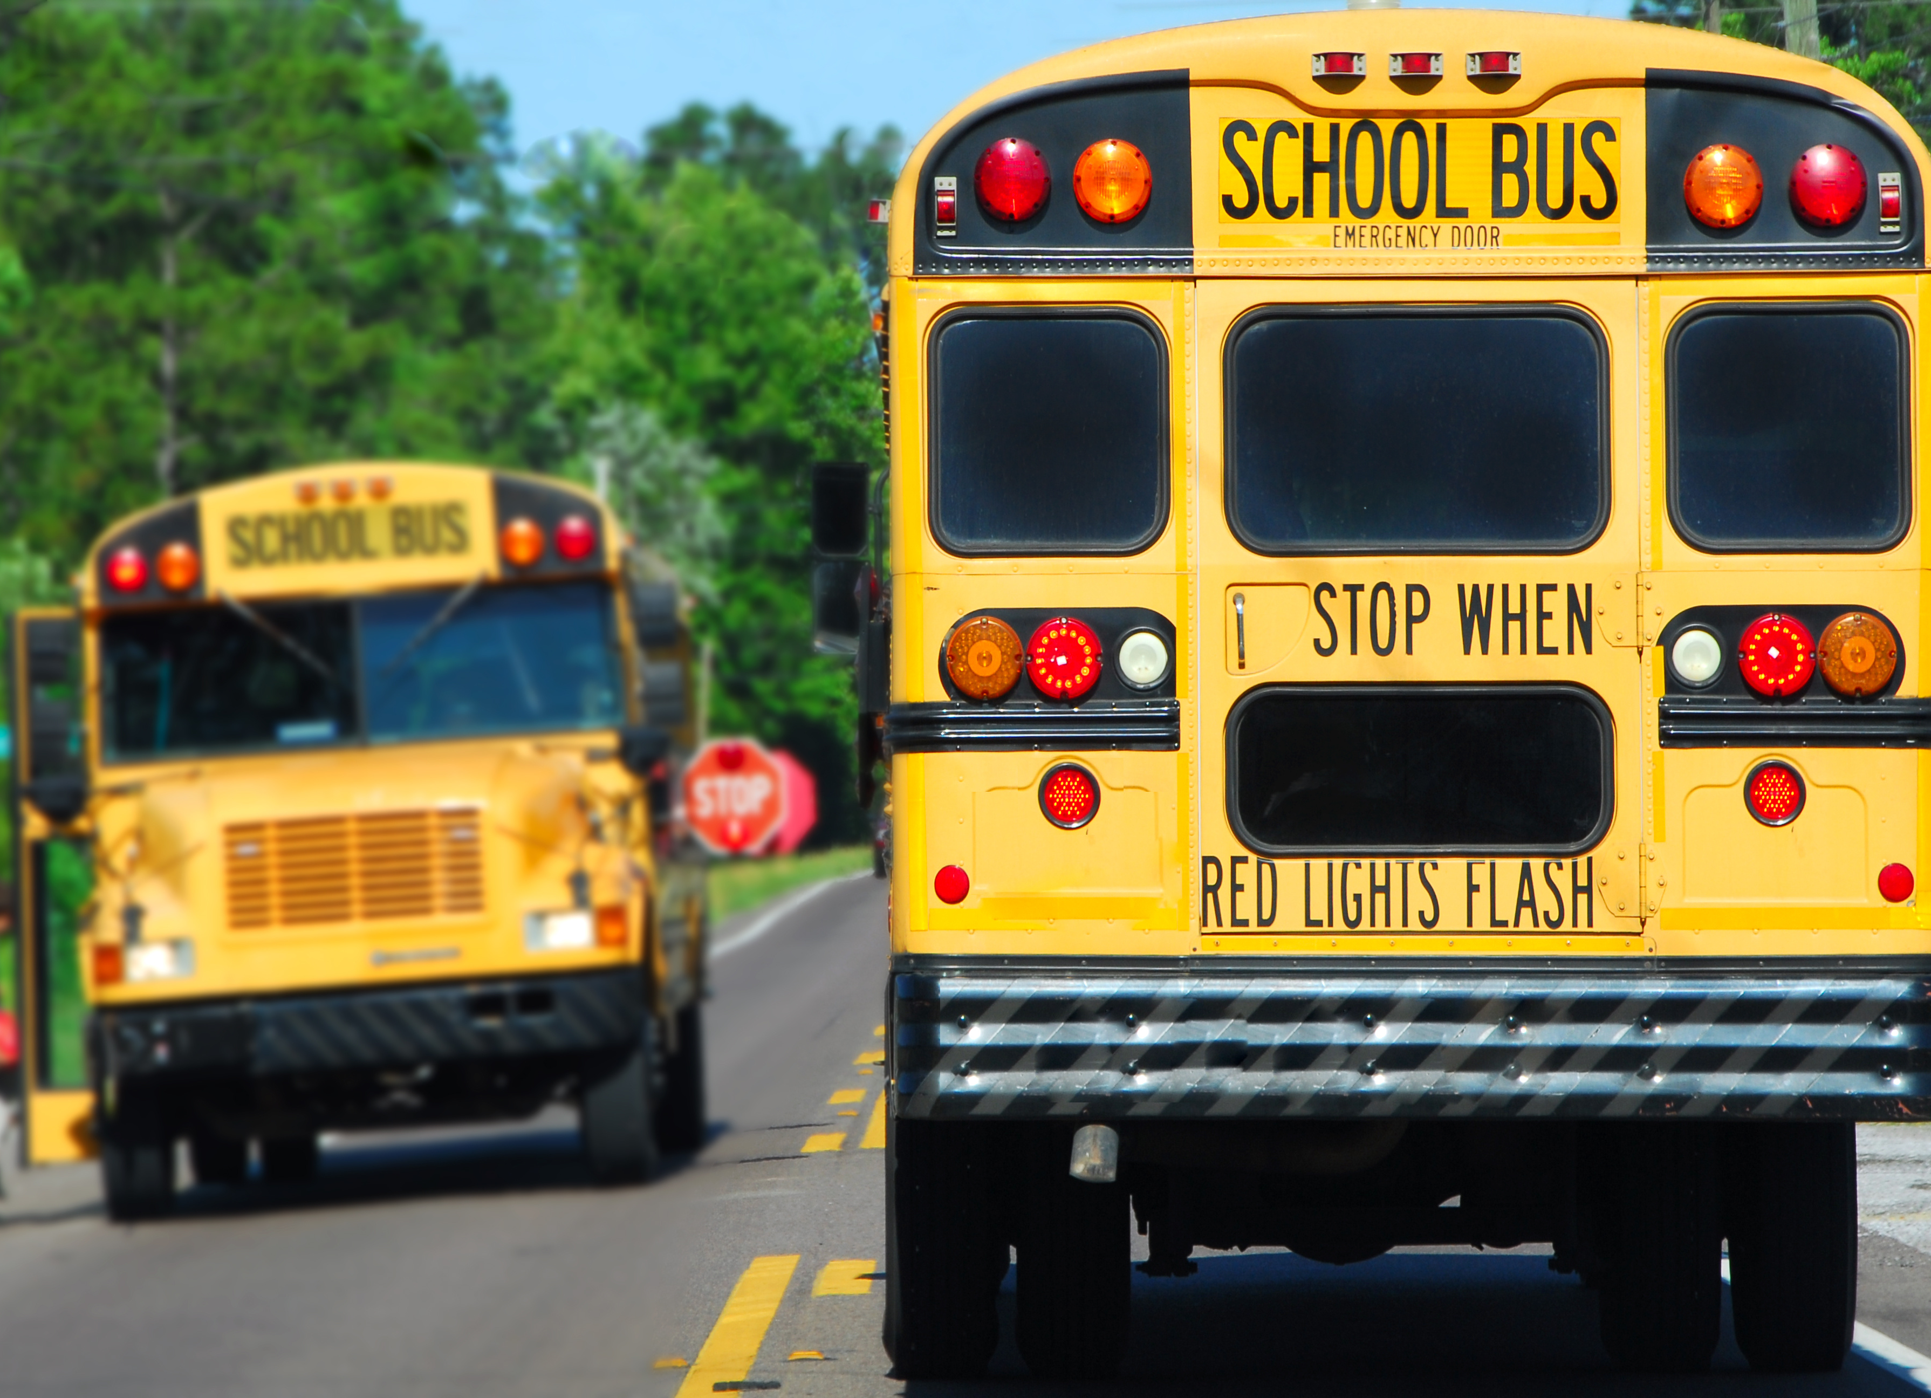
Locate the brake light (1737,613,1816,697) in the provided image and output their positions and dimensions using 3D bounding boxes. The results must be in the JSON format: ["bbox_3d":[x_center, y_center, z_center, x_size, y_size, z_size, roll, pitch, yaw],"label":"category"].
[{"bbox_3d":[1.841,-0.100,25.680,0.178,0.192,0.060,0,-1,0],"label":"brake light"}]

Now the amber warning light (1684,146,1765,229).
[{"bbox_3d":[1.711,-1.157,25.565,0.178,0.193,0.070,-1,-1,0],"label":"amber warning light"}]

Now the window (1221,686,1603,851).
[{"bbox_3d":[1.030,0.163,25.600,0.876,0.385,0.040,-1,-1,0],"label":"window"}]

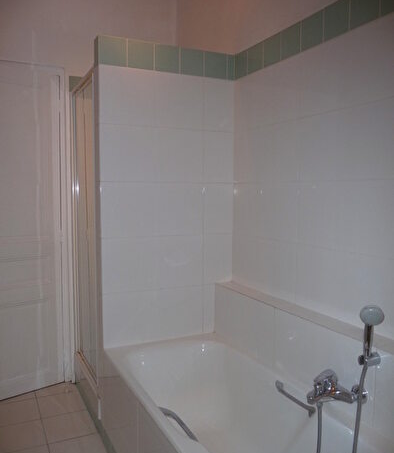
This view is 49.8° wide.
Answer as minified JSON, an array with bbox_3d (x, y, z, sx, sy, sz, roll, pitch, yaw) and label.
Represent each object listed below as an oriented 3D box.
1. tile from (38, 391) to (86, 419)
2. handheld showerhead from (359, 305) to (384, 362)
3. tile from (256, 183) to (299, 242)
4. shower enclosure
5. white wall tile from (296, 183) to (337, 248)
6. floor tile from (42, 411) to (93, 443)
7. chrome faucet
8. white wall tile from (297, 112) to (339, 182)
[{"bbox_3d":[-0.904,1.179,2.825,0.280,0.010,0.298,-2,6,-26],"label":"tile"},{"bbox_3d":[0.606,0.374,1.475,0.065,0.205,0.085,-4,7,-44],"label":"handheld showerhead"},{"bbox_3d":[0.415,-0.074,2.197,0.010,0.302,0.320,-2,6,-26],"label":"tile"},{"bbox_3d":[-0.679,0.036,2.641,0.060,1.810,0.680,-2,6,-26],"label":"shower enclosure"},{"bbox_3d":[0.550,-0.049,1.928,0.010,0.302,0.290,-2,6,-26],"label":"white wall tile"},{"bbox_3d":[-0.772,1.203,2.559,0.280,0.010,0.298,-2,6,-26],"label":"floor tile"},{"bbox_3d":[0.491,0.590,1.579,0.175,0.115,0.175,-2,6,-26],"label":"chrome faucet"},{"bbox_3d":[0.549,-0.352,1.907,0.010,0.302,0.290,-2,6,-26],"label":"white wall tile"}]

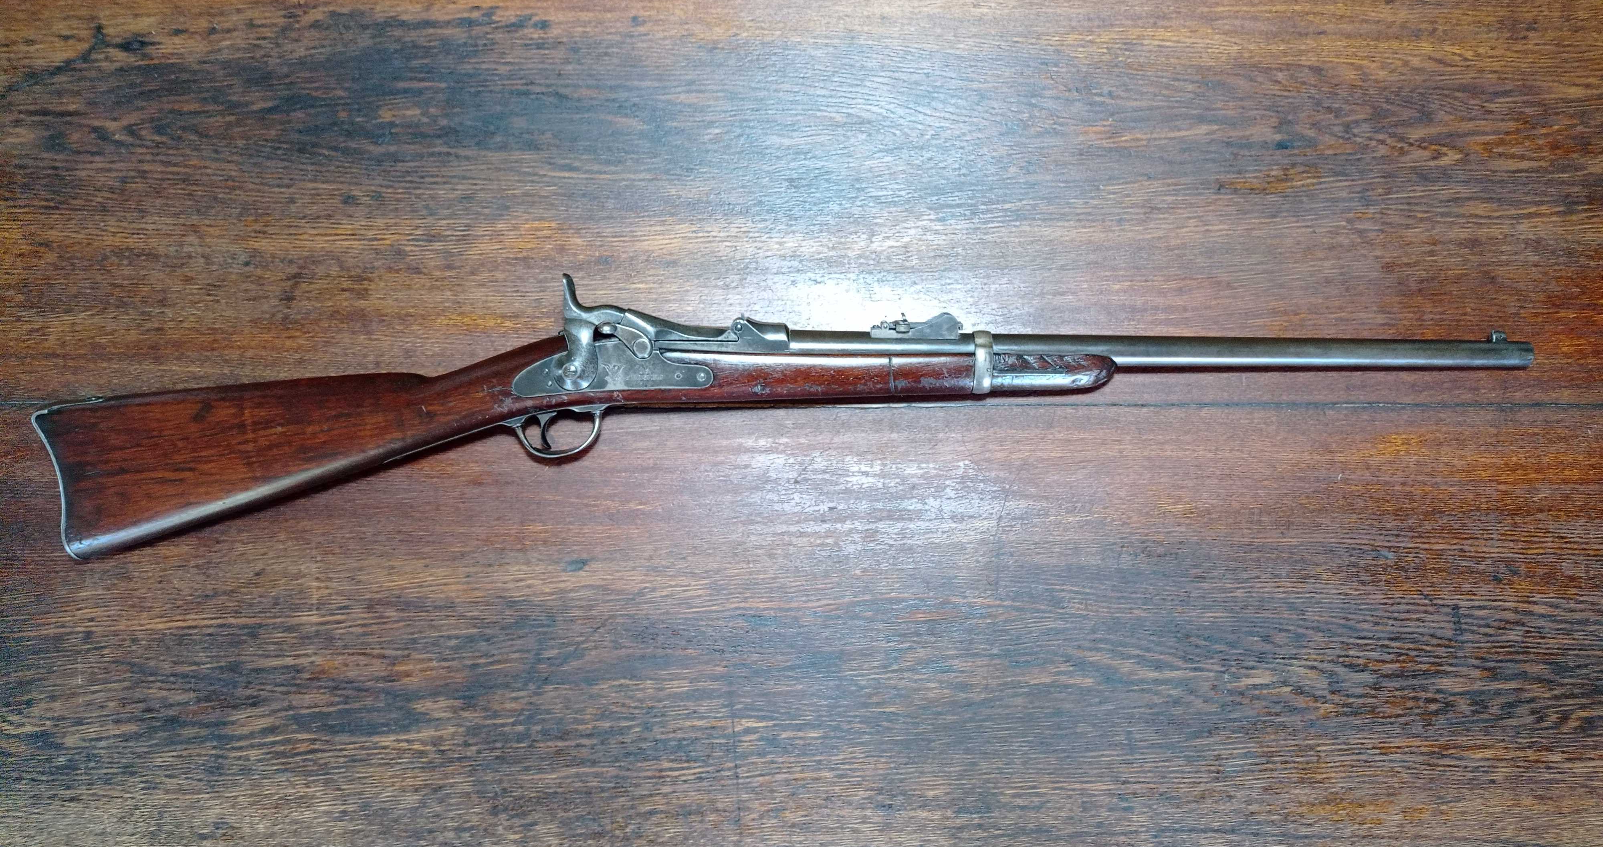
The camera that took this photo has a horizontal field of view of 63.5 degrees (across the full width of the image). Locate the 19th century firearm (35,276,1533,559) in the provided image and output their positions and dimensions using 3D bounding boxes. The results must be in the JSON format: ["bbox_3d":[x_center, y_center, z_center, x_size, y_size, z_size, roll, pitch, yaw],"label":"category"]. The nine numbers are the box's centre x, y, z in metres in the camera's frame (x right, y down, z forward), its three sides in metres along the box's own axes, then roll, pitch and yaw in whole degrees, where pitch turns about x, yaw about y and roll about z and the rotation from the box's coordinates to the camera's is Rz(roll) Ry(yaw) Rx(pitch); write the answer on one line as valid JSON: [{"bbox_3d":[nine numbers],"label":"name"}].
[{"bbox_3d":[-0.023,0.000,0.903,1.049,0.060,0.205,1,89,2],"label":"19th century firearm"}]

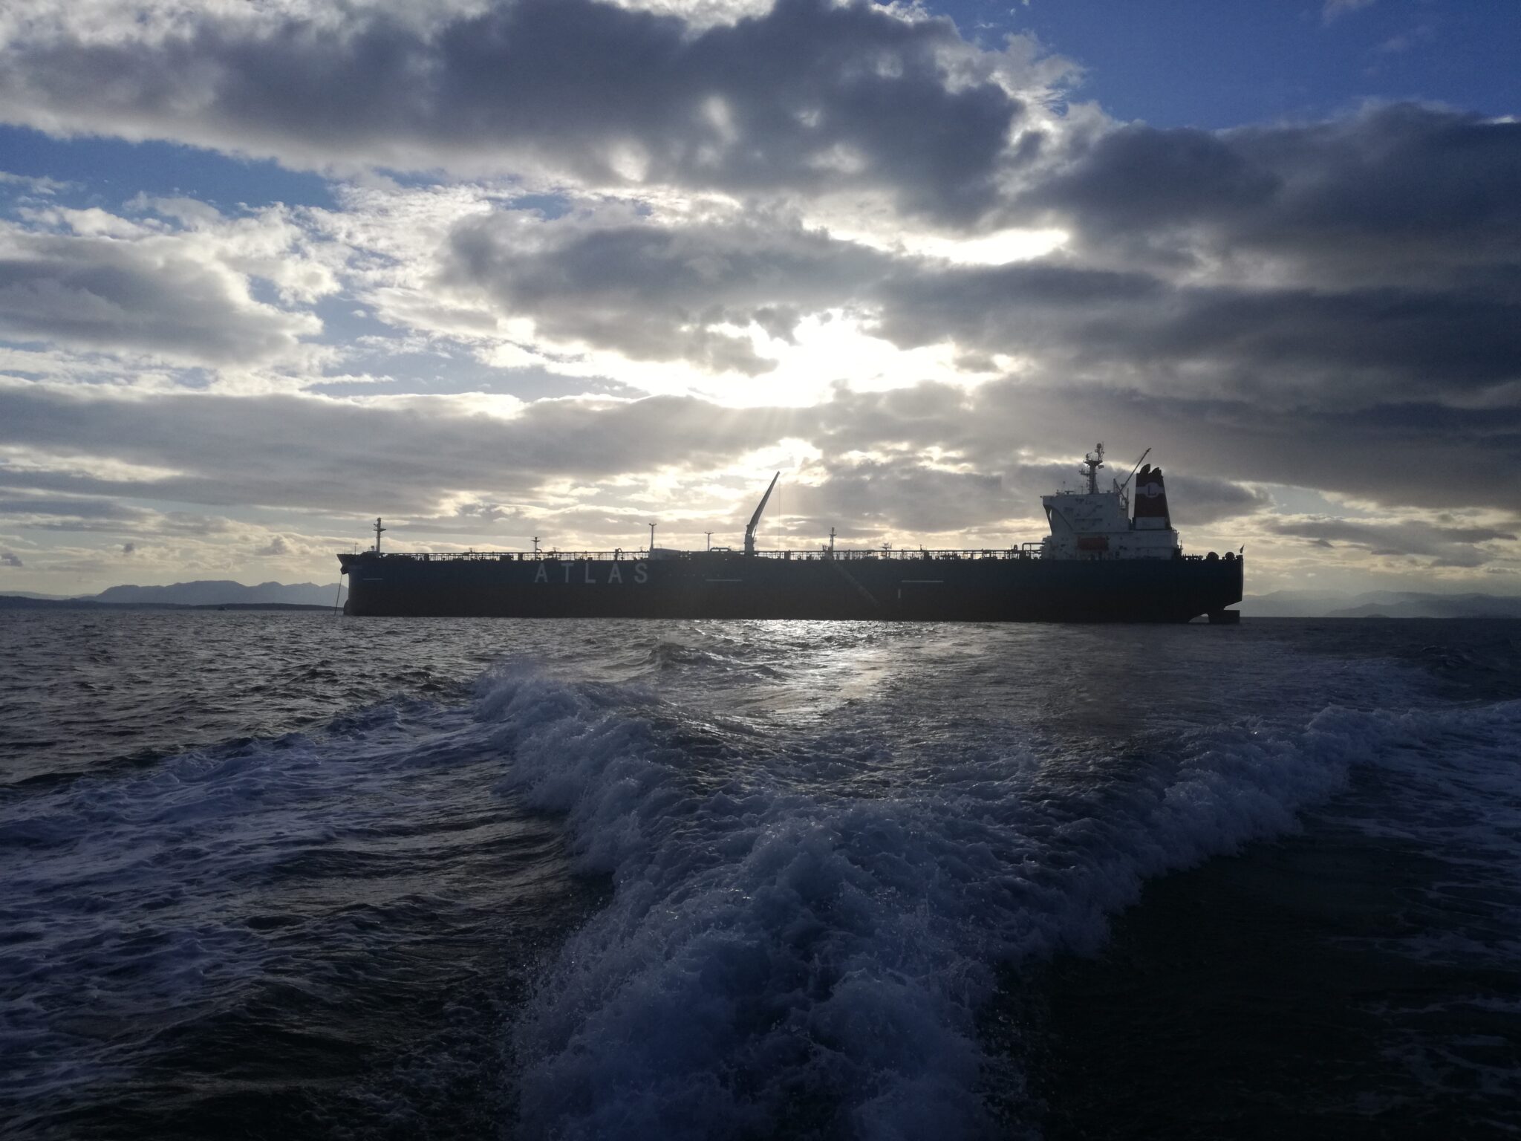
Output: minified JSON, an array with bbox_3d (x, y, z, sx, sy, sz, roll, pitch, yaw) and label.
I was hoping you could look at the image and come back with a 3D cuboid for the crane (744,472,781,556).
[{"bbox_3d":[0.607,-14.196,303.178,9.800,22.000,2.900,0,-2,19],"label":"crane"}]

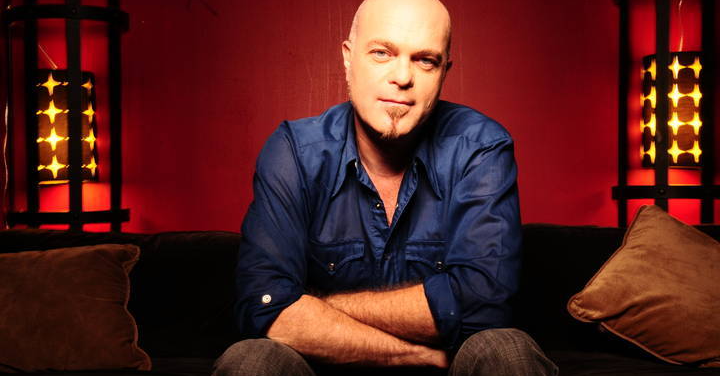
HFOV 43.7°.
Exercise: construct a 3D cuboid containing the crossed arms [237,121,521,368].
[{"bbox_3d":[0.033,0.075,1.420,0.450,0.370,0.320,0,0,-2],"label":"crossed arms"}]

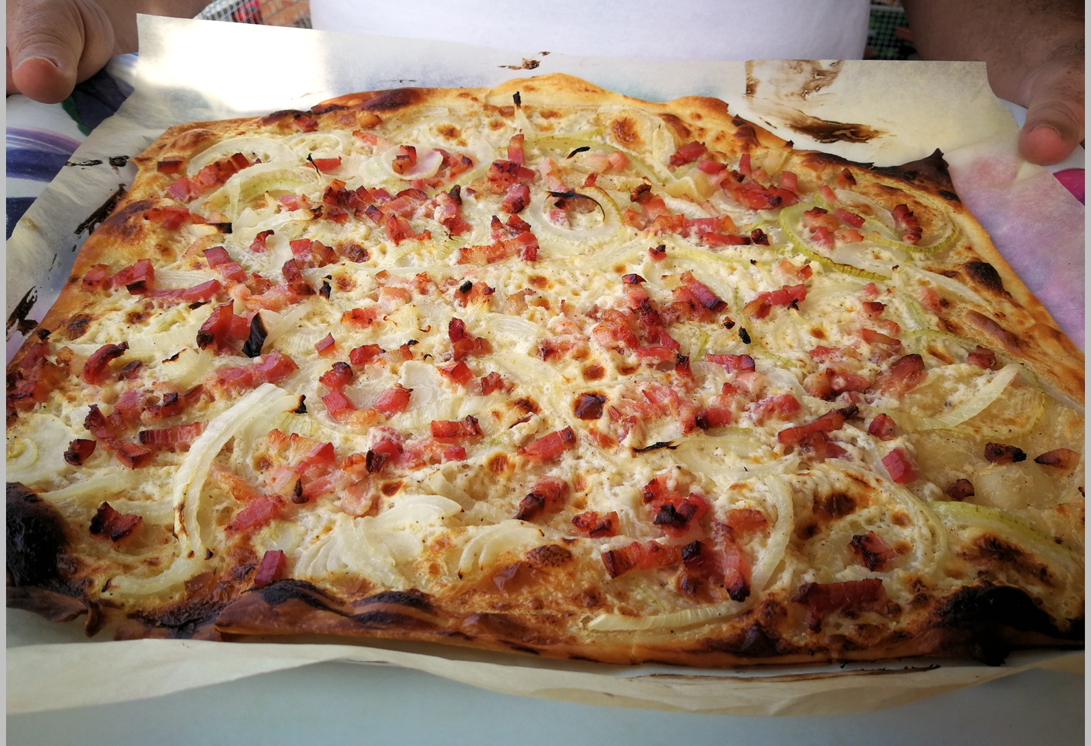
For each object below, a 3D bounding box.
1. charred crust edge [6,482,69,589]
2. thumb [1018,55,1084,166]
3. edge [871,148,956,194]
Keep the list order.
[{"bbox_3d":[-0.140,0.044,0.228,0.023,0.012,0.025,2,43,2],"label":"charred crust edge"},{"bbox_3d":[0.222,-0.114,0.370,0.026,0.025,0.060,9,54,9],"label":"thumb"},{"bbox_3d":[0.153,-0.084,0.355,0.034,0.013,0.018,2,43,2],"label":"edge"}]

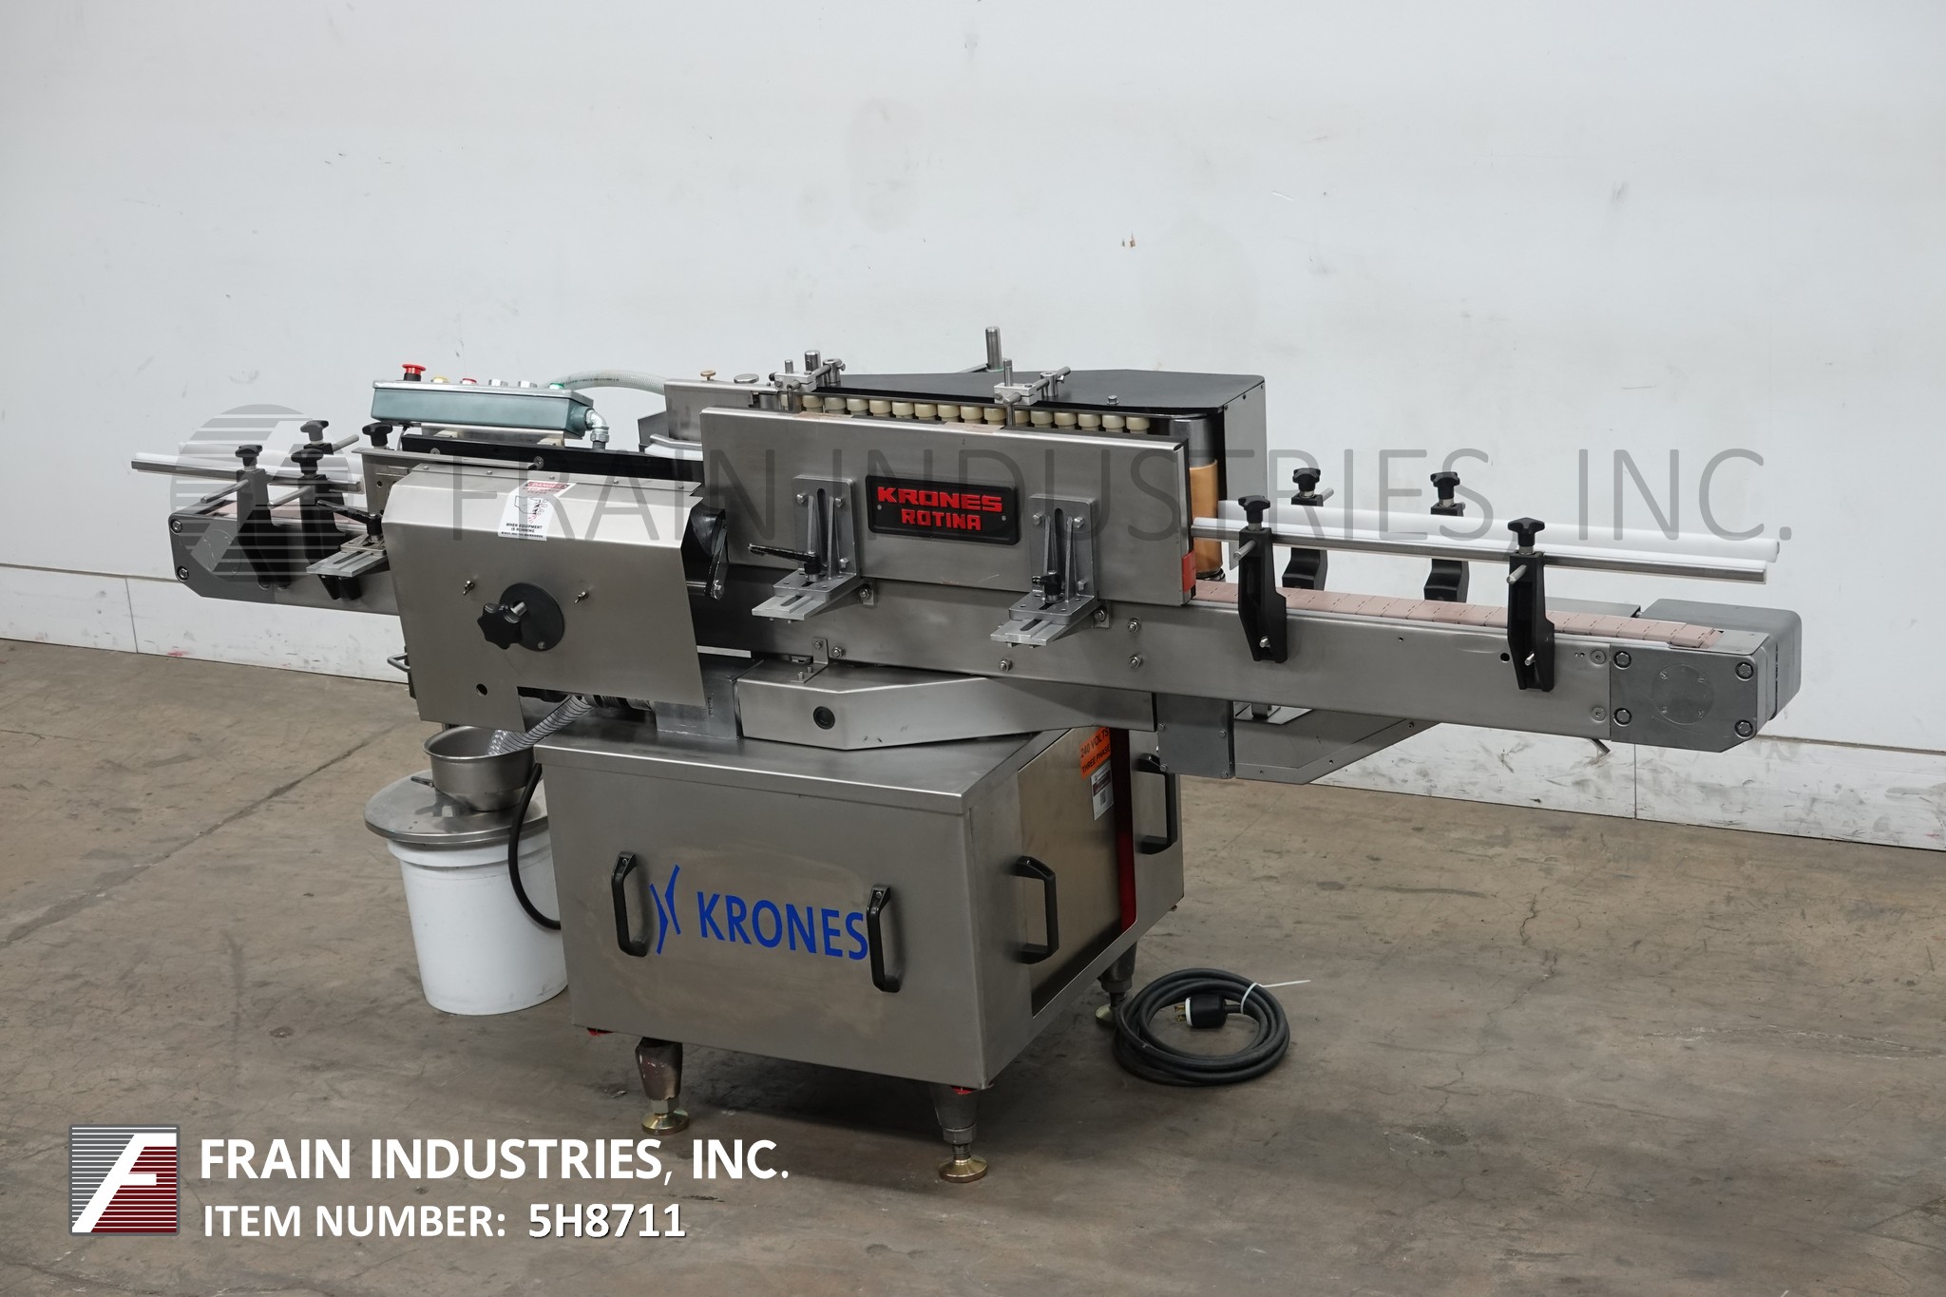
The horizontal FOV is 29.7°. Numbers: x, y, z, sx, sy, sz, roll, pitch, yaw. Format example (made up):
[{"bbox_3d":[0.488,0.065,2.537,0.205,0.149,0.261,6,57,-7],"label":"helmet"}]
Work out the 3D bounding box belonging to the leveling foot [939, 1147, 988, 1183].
[{"bbox_3d":[-0.016,0.789,5.680,0.078,0.047,0.078,-3,19,1],"label":"leveling foot"}]

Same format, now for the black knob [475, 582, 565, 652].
[{"bbox_3d":[-0.705,-0.032,5.680,0.118,0.114,0.080,6,28,26],"label":"black knob"}]

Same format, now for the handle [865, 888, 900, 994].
[{"bbox_3d":[-0.140,0.441,5.472,0.023,0.172,0.047,6,21,26],"label":"handle"}]

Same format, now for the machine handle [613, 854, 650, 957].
[{"bbox_3d":[-0.533,0.403,5.662,0.023,0.172,0.047,6,21,26],"label":"machine handle"}]

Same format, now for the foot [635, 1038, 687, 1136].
[{"bbox_3d":[-0.501,0.692,5.885,0.078,0.160,0.078,-3,19,1],"label":"foot"}]

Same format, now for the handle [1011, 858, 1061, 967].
[{"bbox_3d":[0.099,0.397,5.560,0.050,0.172,0.023,6,21,26],"label":"handle"}]

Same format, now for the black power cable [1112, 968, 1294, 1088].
[{"bbox_3d":[0.376,0.625,6.061,0.300,0.060,0.330,-4,19,0],"label":"black power cable"}]

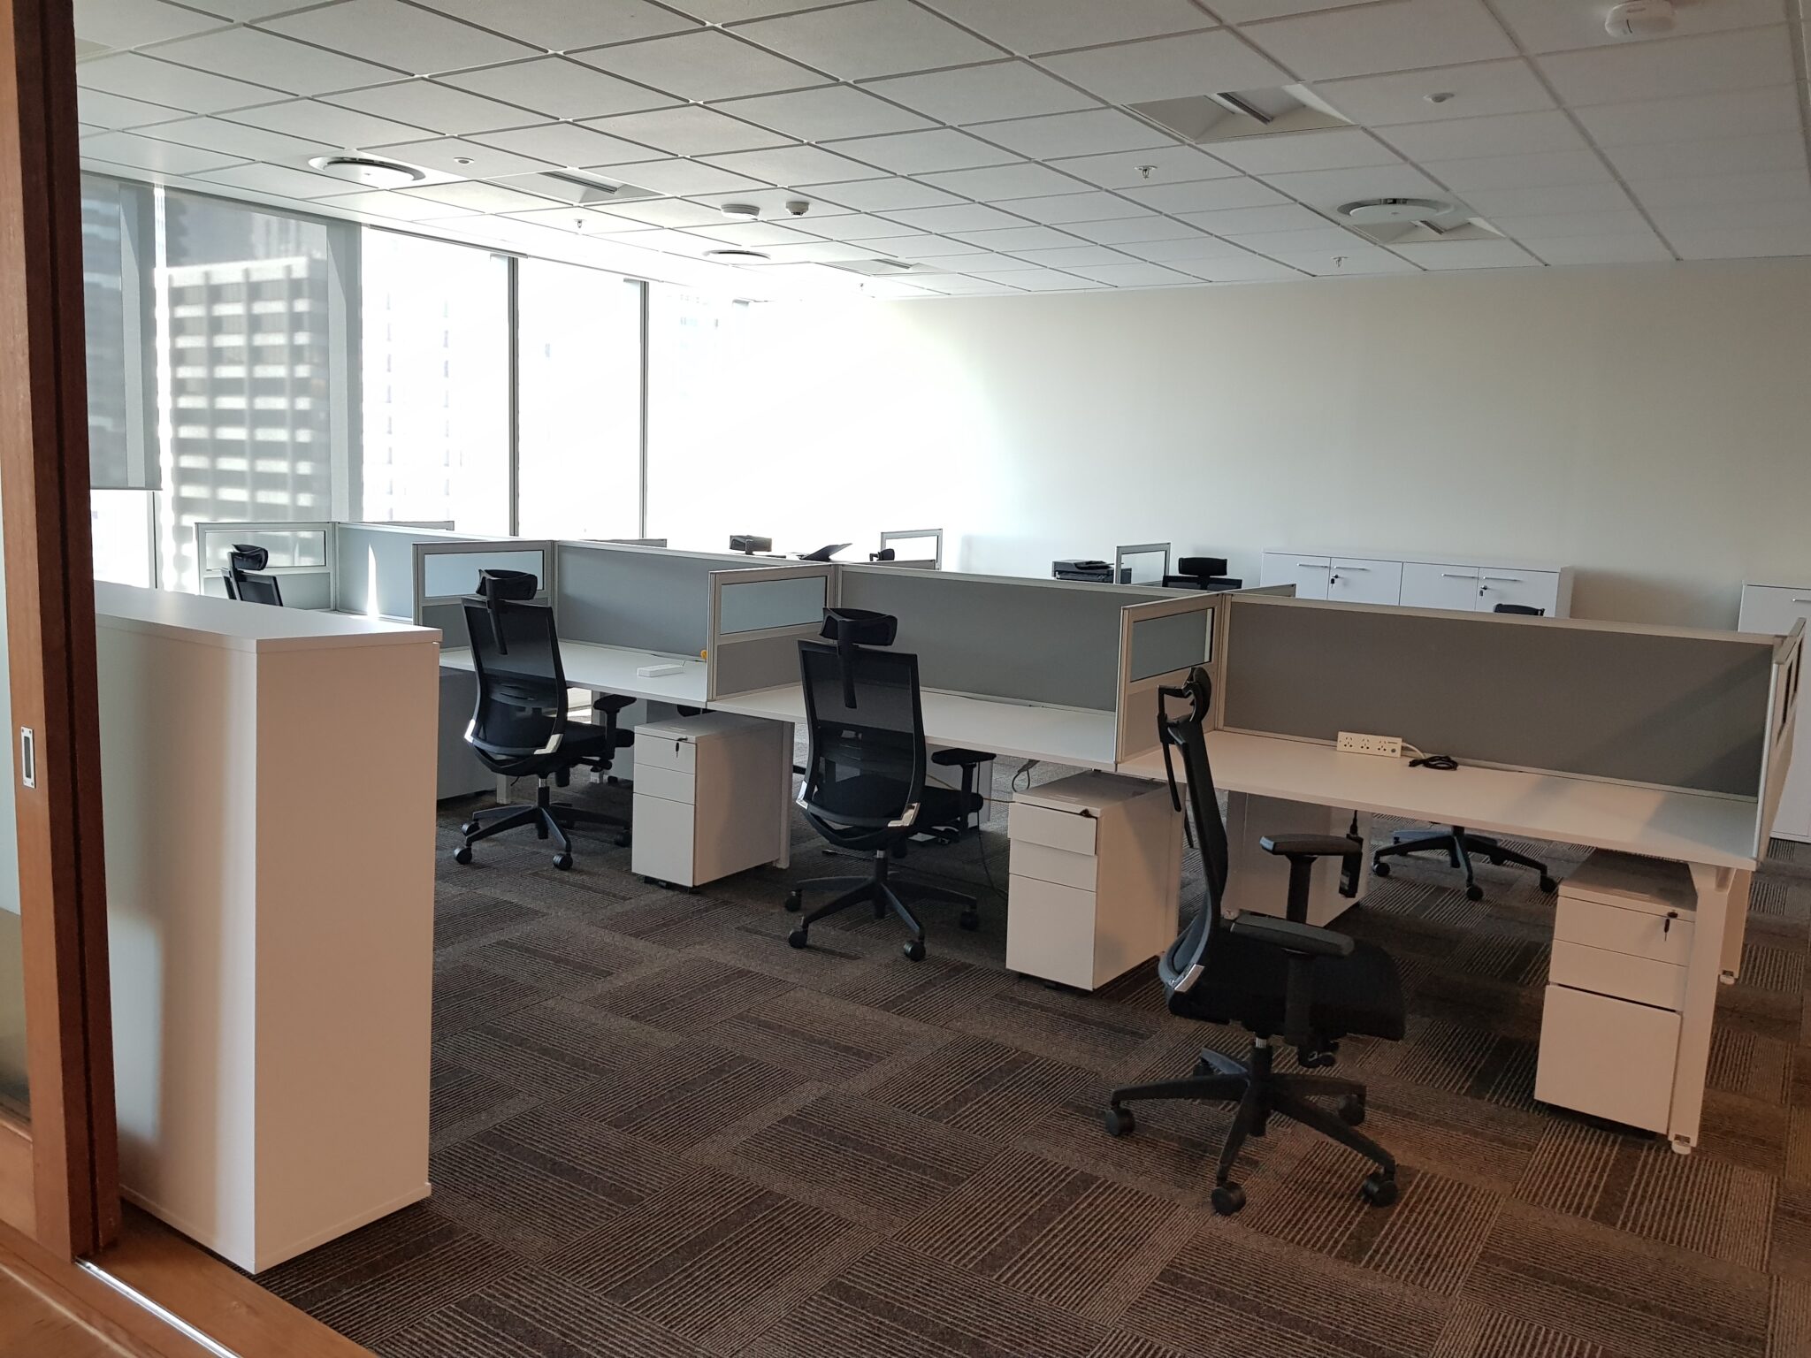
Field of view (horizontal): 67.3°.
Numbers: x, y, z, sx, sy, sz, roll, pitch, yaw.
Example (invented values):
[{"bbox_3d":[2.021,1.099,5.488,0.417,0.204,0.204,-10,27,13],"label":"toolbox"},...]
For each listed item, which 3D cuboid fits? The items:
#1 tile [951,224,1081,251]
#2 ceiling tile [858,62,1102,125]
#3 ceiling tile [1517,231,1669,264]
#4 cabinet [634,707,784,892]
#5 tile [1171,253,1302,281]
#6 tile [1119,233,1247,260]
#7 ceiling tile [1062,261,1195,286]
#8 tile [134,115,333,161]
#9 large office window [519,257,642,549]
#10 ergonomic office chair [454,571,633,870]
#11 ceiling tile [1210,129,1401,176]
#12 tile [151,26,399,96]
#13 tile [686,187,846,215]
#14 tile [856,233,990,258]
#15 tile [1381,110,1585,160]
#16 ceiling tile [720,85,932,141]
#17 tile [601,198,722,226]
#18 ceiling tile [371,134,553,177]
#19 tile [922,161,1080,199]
[{"bbox_3d":[0.557,-2.185,6.725,0.600,0.020,0.600,8,11,33],"label":"tile"},{"bbox_3d":[0.236,-1.775,4.137,0.600,0.020,0.600,8,10,34],"label":"ceiling tile"},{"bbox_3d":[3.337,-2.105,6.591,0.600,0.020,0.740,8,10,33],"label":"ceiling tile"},{"bbox_3d":[-0.743,0.458,5.126,0.303,0.590,0.478,8,11,33],"label":"cabinet"},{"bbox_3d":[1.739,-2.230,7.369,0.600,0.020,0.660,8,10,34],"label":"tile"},{"bbox_3d":[1.417,-2.234,7.020,0.600,0.020,0.600,8,10,33],"label":"tile"},{"bbox_3d":[1.218,-2.310,7.688,0.600,0.020,0.600,8,11,33],"label":"ceiling tile"},{"bbox_3d":[-2.588,-2.086,5.278,0.590,0.020,0.590,8,10,33],"label":"tile"},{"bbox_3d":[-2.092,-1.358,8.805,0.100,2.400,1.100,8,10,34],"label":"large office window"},{"bbox_3d":[-1.494,0.123,5.502,0.680,1.150,0.680,9,11,40],"label":"ergonomic office chair"},{"bbox_3d":[1.403,-1.880,4.835,0.590,0.020,0.590,8,11,33],"label":"ceiling tile"},{"bbox_3d":[-1.946,-1.910,4.194,0.600,0.020,0.600,8,10,33],"label":"tile"},{"bbox_3d":[-0.599,-2.132,6.092,0.600,0.020,0.600,8,11,33],"label":"tile"},{"bbox_3d":[0.060,-2.296,7.189,0.590,0.020,0.590,8,11,33],"label":"tile"},{"bbox_3d":[1.905,-1.799,4.511,0.590,0.020,0.590,8,10,33],"label":"tile"},{"bbox_3d":[-0.260,-1.883,4.517,0.590,0.020,0.590,8,11,33],"label":"ceiling tile"},{"bbox_3d":[-1.104,-2.217,6.442,0.590,0.020,0.590,8,10,33],"label":"tile"},{"bbox_3d":[-1.756,-2.079,5.460,0.600,0.020,0.600,8,11,33],"label":"ceiling tile"},{"bbox_3d":[0.404,-2.019,5.514,0.590,0.020,0.590,8,11,33],"label":"tile"}]

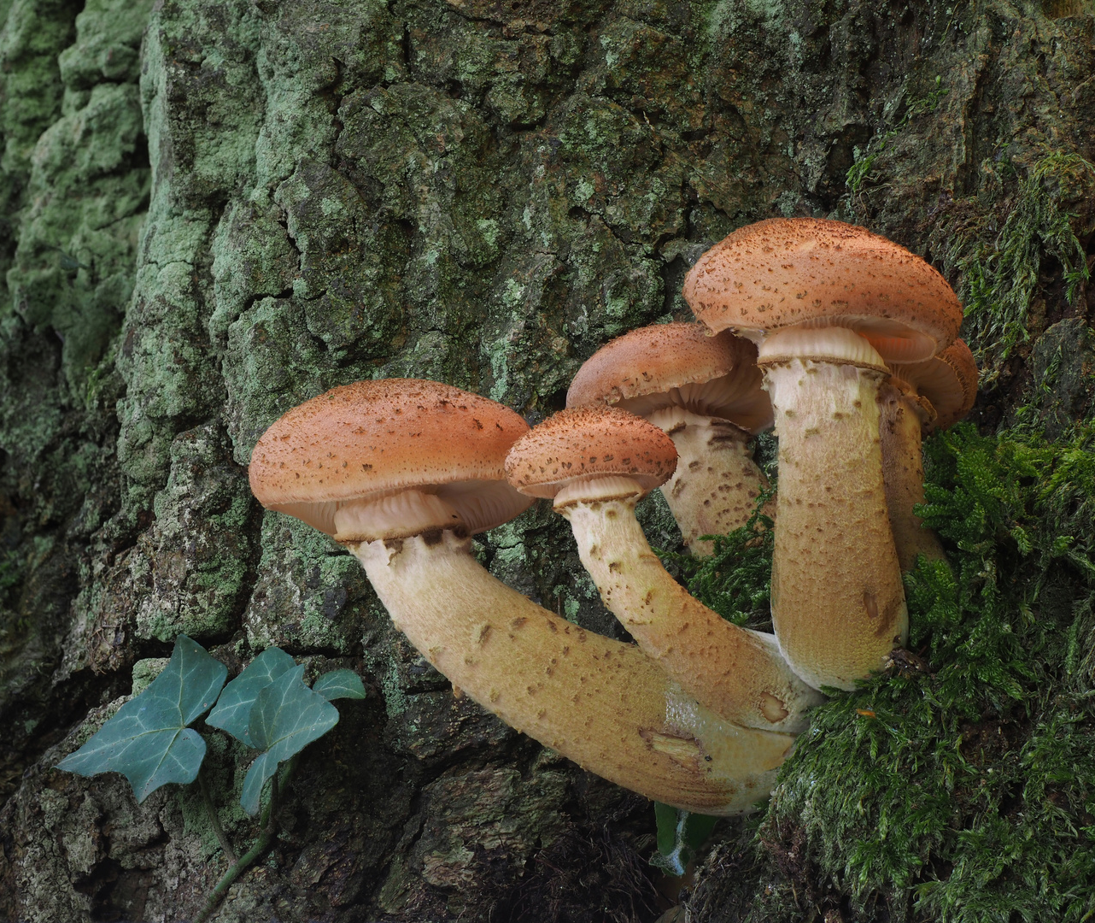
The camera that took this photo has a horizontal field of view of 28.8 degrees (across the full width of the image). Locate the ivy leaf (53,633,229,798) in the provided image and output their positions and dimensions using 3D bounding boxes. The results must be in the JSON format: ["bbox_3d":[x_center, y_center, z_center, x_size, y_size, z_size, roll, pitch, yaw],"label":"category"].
[{"bbox_3d":[-0.089,0.057,0.465,0.046,0.040,0.008,-19,-41,23],"label":"ivy leaf"}]

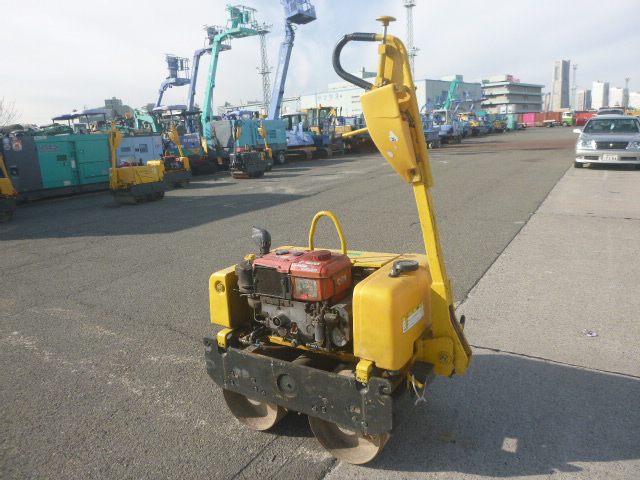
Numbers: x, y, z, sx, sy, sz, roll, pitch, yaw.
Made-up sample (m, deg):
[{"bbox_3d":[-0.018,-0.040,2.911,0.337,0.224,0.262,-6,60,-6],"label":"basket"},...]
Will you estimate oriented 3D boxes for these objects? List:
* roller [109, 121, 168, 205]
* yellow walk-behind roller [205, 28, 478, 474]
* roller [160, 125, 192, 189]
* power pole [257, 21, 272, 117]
[{"bbox_3d":[-4.184,-1.762,10.088,0.700,1.880,1.280,5,16,26],"label":"roller"},{"bbox_3d":[0.117,0.026,2.298,1.280,1.920,0.700,5,16,28],"label":"yellow walk-behind roller"},{"bbox_3d":[-4.073,-2.404,12.594,0.700,1.880,1.280,8,18,36],"label":"roller"},{"bbox_3d":[-12.658,-38.070,108.304,3.200,24.500,3.200,7,17,32],"label":"power pole"}]

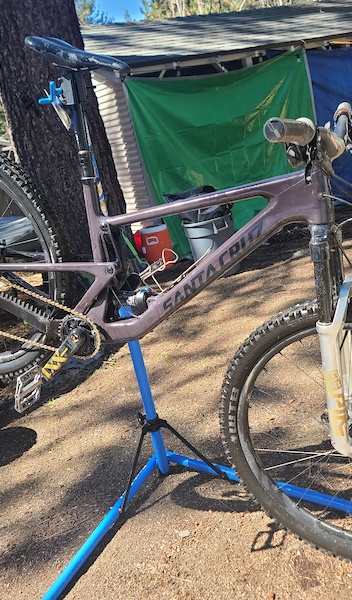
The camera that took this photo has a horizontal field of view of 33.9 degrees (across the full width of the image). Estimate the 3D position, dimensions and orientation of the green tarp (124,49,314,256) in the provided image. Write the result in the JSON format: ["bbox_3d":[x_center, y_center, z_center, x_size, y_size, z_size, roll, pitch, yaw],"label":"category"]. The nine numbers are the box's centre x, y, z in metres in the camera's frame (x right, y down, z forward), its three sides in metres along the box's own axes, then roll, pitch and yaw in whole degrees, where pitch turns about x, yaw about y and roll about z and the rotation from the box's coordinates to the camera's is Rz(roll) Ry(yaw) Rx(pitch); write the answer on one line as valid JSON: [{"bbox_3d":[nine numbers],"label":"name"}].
[{"bbox_3d":[0.791,-1.799,7.010,2.800,2.100,0.200,-22,19,-29],"label":"green tarp"}]

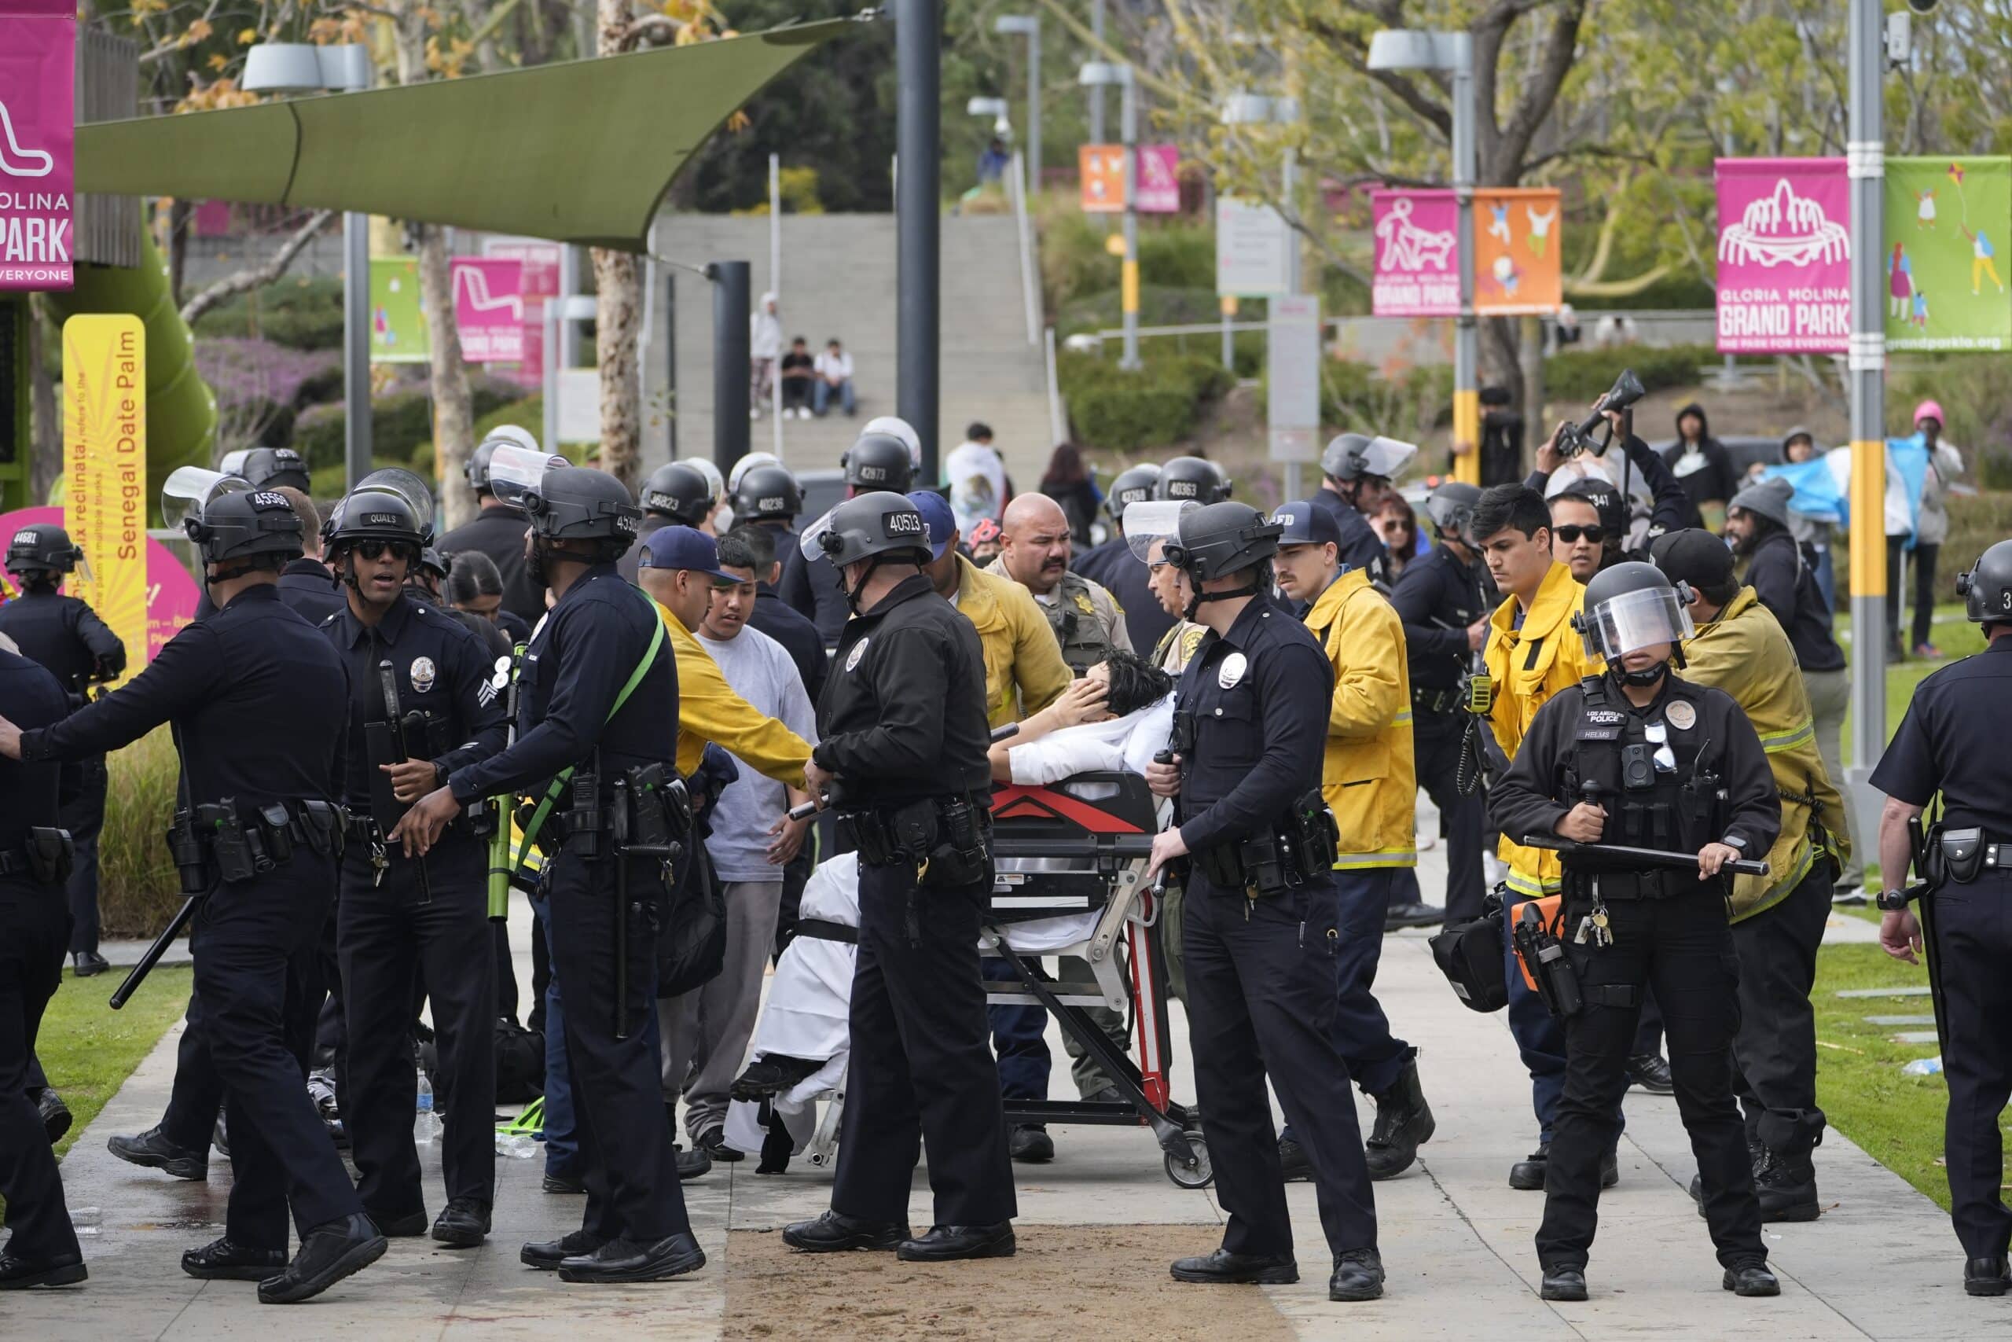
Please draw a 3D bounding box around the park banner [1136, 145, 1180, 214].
[{"bbox_3d":[2.064,-6.699,111.000,0.620,0.910,0.030,0,1,-2],"label":"park banner"}]

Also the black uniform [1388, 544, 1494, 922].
[{"bbox_3d":[1.751,0.251,33.000,0.450,1.530,0.500,1,1,30],"label":"black uniform"}]

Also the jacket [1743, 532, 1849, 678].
[{"bbox_3d":[3.342,-0.285,34.800,0.480,0.660,0.500,0,1,3],"label":"jacket"}]

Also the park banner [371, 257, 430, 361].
[{"bbox_3d":[-5.188,-3.128,70.500,0.620,0.910,0.030,0,1,-2],"label":"park banner"}]

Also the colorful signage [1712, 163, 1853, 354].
[{"bbox_3d":[3.687,-1.967,38.700,0.640,0.930,0.030,0,1,0],"label":"colorful signage"}]

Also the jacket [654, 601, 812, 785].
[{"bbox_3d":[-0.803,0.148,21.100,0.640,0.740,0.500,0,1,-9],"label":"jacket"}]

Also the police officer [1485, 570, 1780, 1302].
[{"bbox_3d":[1.437,0.596,18.650,0.660,1.690,0.460,0,1,-2],"label":"police officer"}]

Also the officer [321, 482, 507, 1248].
[{"bbox_3d":[-1.470,0.467,20.050,0.510,1.860,0.380,1,1,29],"label":"officer"}]

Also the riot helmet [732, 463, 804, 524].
[{"bbox_3d":[-0.855,-0.637,29.300,0.260,0.215,0.290,0,1,-12],"label":"riot helmet"}]

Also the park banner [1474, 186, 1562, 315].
[{"bbox_3d":[3.668,-3.002,58.400,0.620,0.910,0.030,0,1,-2],"label":"park banner"}]

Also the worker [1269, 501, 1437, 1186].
[{"bbox_3d":[0.907,0.448,21.650,0.470,1.800,0.530,-1,1,-26],"label":"worker"}]

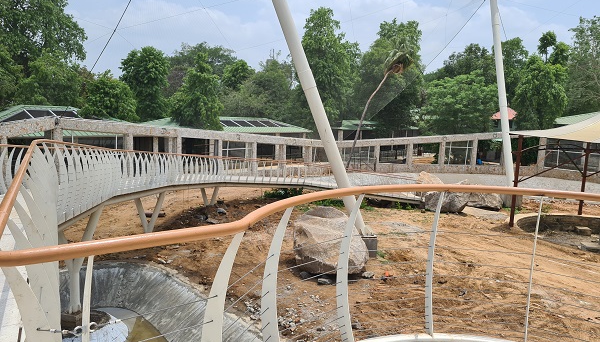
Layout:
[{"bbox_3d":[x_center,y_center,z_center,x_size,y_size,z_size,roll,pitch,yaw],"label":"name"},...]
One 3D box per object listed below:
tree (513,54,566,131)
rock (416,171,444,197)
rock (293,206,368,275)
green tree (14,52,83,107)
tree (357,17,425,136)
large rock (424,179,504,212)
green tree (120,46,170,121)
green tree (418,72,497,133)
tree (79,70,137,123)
[{"bbox_3d":[17.905,-4.390,34.462,4.277,8.851,4.064,5,7,27],"label":"tree"},{"bbox_3d":[5.697,0.609,19.600,1.300,1.250,1.200,4,6,16],"label":"rock"},{"bbox_3d":[0.729,1.587,10.600,1.680,1.270,1.500,3,6,4],"label":"rock"},{"bbox_3d":[-17.992,-4.753,32.384,5.069,7.366,4.816,-1,7,-29],"label":"green tree"},{"bbox_3d":[7.801,-7.287,40.656,6.337,12.572,6.020,3,6,10],"label":"tree"},{"bbox_3d":[6.570,0.998,18.000,3.000,1.100,1.700,4,6,20],"label":"large rock"},{"bbox_3d":[-11.117,-4.843,32.420,3.728,8.043,3.541,0,6,-19],"label":"green tree"},{"bbox_3d":[11.820,-3.891,34.388,6.020,7.427,5.719,4,6,19],"label":"green tree"},{"bbox_3d":[-12.431,-3.511,29.310,4.054,5.947,3.851,0,7,-23],"label":"tree"}]

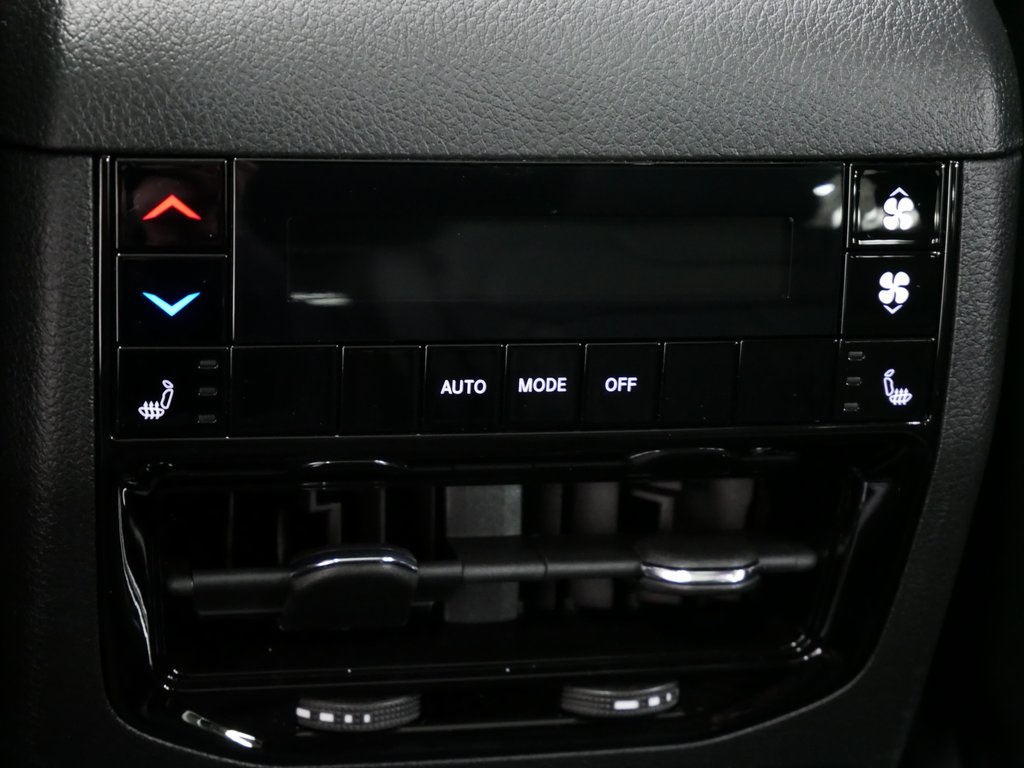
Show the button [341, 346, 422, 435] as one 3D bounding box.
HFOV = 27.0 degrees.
[{"bbox_3d":[-0.028,0.001,0.446,0.017,0.019,0.006,-1,12,-12],"label":"button"}]

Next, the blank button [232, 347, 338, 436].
[{"bbox_3d":[-0.045,0.001,0.422,0.021,0.017,0.006,-1,11,-13],"label":"blank button"}]

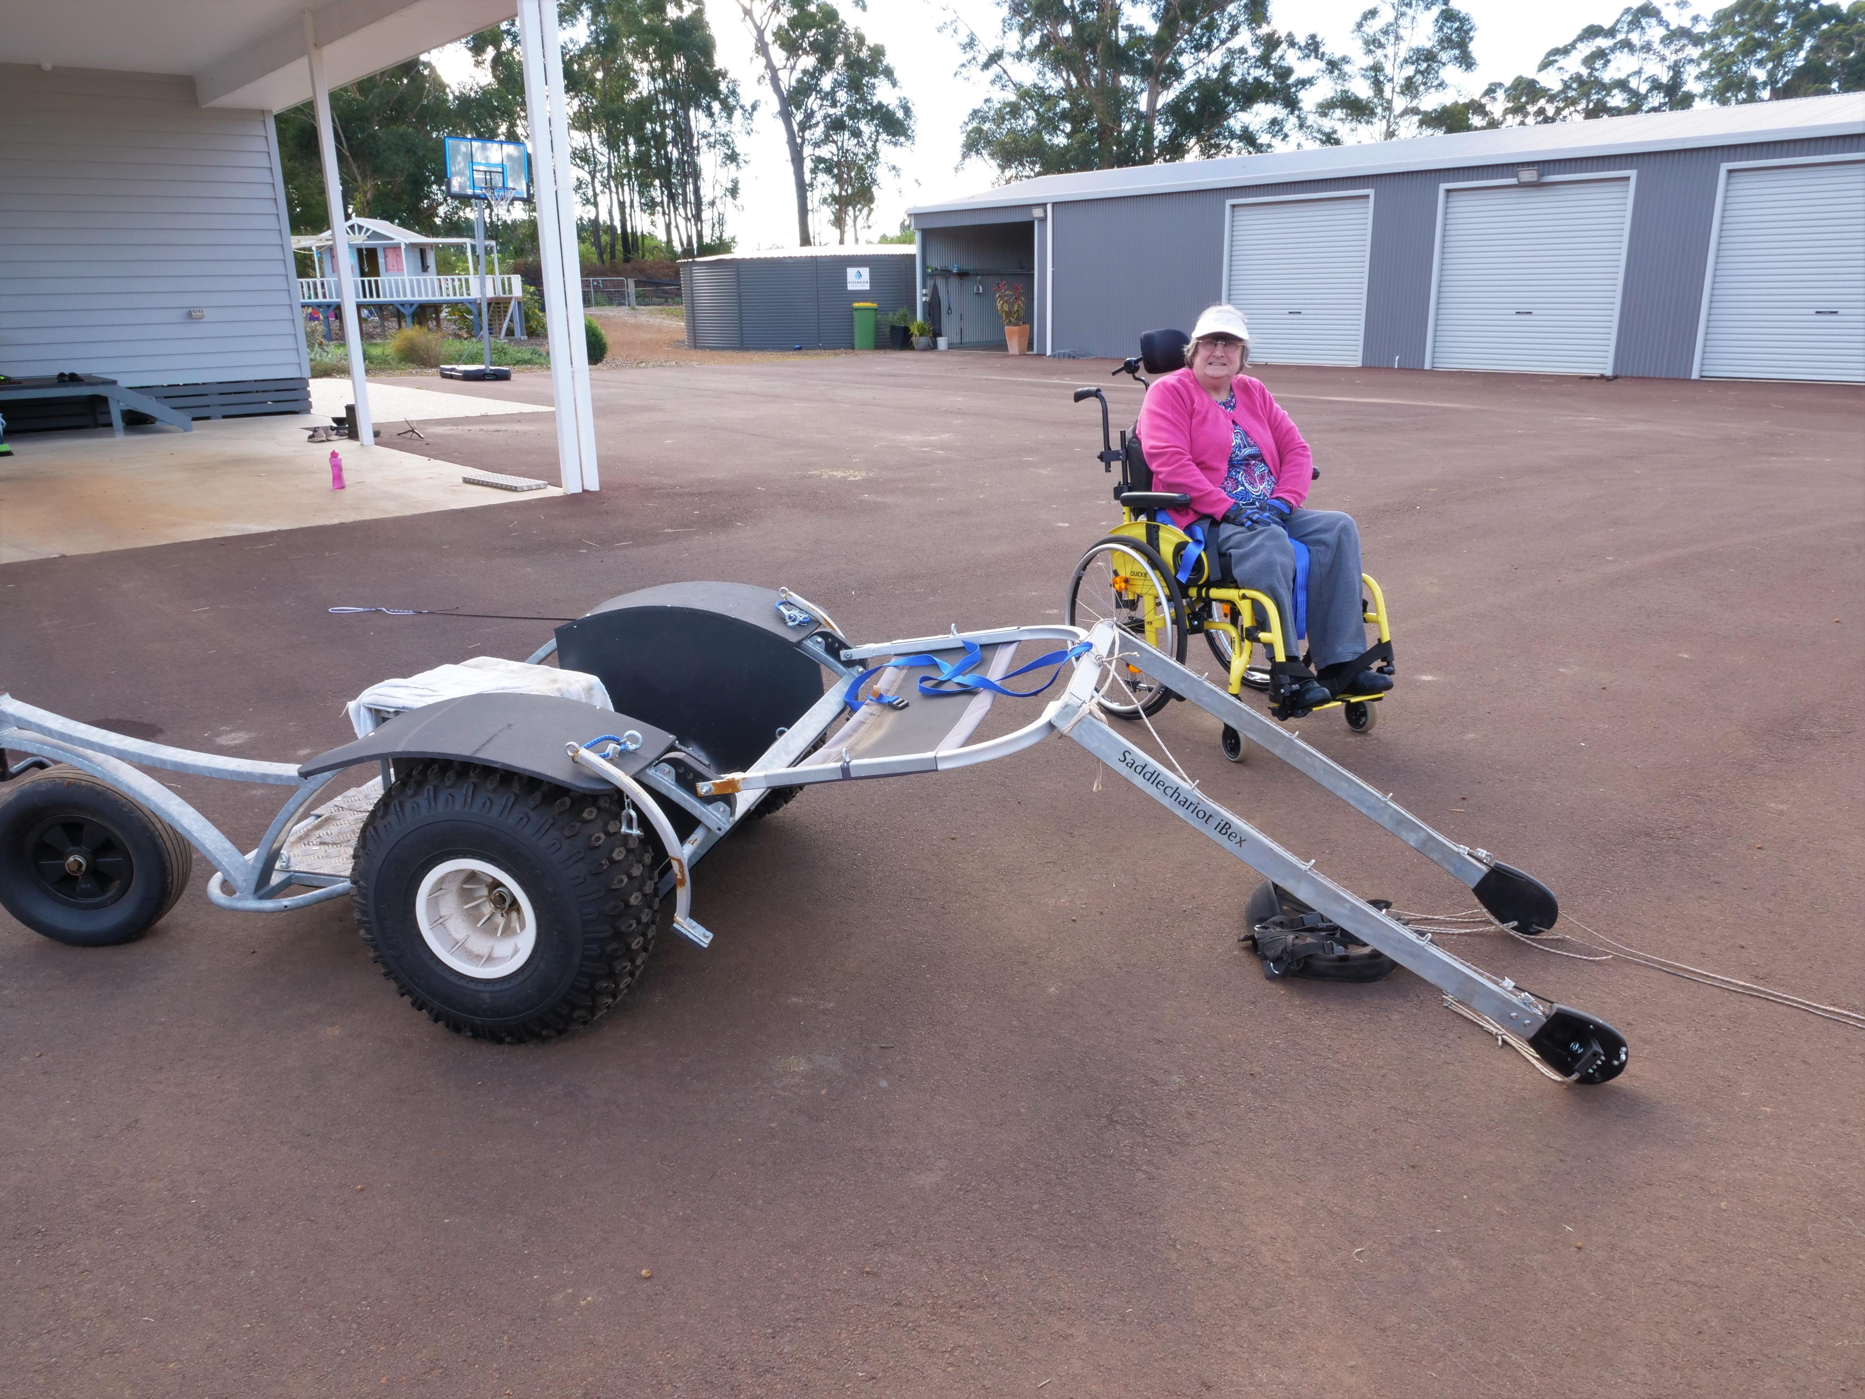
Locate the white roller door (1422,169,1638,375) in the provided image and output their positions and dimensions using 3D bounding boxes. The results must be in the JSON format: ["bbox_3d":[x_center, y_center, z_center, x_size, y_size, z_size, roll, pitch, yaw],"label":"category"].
[{"bbox_3d":[10.036,-7.148,21.906,0.180,3.132,3.284,-15,22,-39],"label":"white roller door"}]

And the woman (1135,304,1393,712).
[{"bbox_3d":[1.051,-0.615,3.986,0.560,1.160,0.870,-10,19,-27],"label":"woman"}]

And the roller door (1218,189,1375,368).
[{"bbox_3d":[7.048,-8.149,25.196,0.180,3.116,3.288,-15,22,-39],"label":"roller door"}]

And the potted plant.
[{"bbox_3d":[1.962,-9.116,30.951,0.760,1.666,0.720,1,17,3],"label":"potted plant"}]

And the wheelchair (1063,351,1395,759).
[{"bbox_3d":[0.944,-0.539,4.151,0.650,1.200,1.120,-10,19,-27],"label":"wheelchair"}]

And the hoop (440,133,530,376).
[{"bbox_3d":[-7.472,-7.272,21.599,1.320,3.620,1.850,-14,22,-38],"label":"hoop"}]

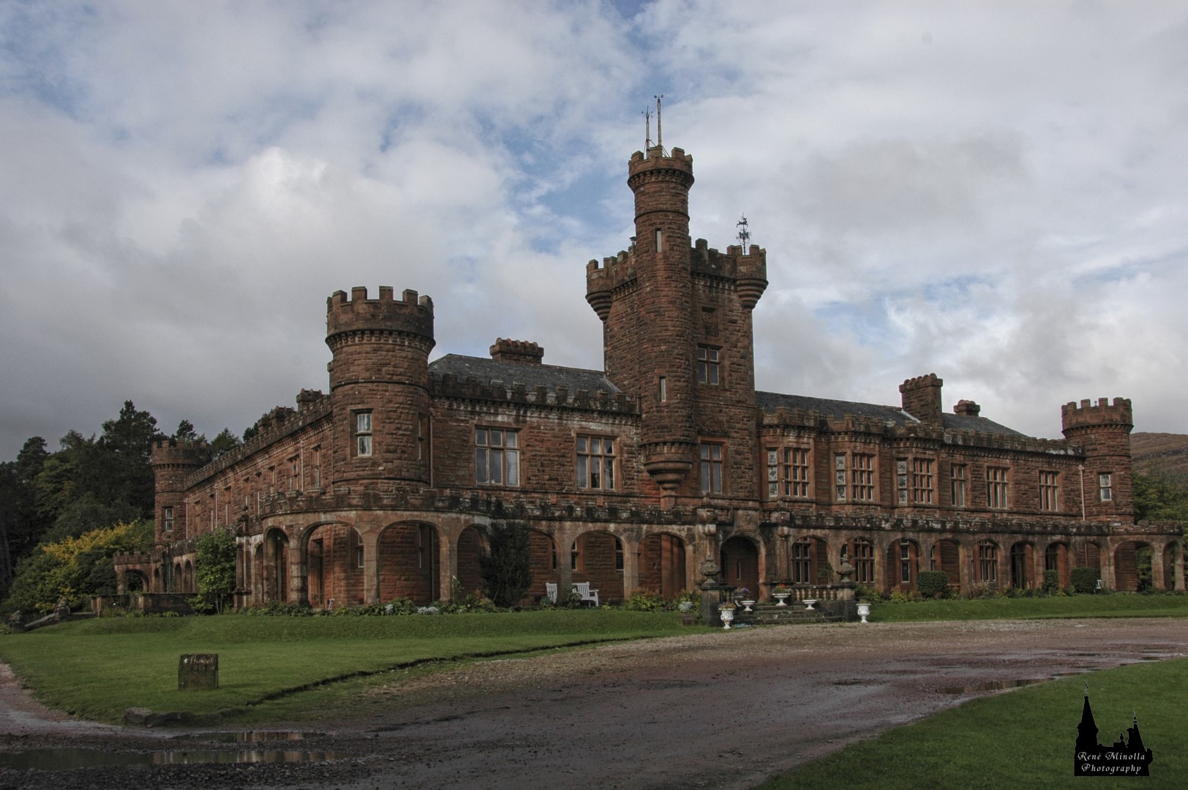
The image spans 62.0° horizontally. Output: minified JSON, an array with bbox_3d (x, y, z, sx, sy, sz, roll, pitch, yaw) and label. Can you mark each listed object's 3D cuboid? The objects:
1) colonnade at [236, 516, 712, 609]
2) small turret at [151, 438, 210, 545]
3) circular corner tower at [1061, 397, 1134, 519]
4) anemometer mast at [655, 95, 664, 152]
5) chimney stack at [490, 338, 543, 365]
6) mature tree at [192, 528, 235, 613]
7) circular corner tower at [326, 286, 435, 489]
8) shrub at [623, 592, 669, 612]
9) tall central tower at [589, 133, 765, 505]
[{"bbox_3d":[-4.431,6.590,38.995,16.600,3.211,6.800,5,-11,-34],"label":"colonnade"},{"bbox_3d":[-29.562,6.930,70.652,4.000,7.542,4.000,5,-11,-34],"label":"small turret"},{"bbox_3d":[32.354,4.199,63.477,4.050,7.594,4.050,5,-11,-34],"label":"circular corner tower"},{"bbox_3d":[3.198,-13.173,48.227,0.450,3.075,0.400,5,-11,-34],"label":"anemometer mast"},{"bbox_3d":[-3.679,-2.002,46.972,2.400,1.316,0.900,5,-11,-34],"label":"chimney stack"},{"bbox_3d":[-15.127,6.986,39.464,1.800,3.432,1.700,5,-11,-34],"label":"mature tree"},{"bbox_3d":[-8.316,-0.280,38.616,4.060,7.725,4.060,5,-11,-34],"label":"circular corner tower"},{"bbox_3d":[1.979,7.933,38.003,1.800,0.733,1.000,5,-11,-34],"label":"shrub"},{"bbox_3d":[3.959,-3.034,49.613,7.300,17.106,7.100,5,-11,-34],"label":"tall central tower"}]

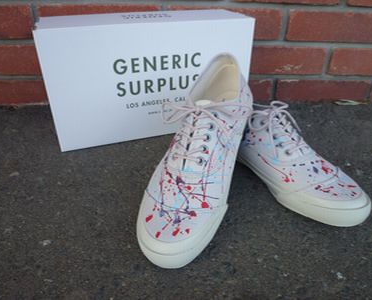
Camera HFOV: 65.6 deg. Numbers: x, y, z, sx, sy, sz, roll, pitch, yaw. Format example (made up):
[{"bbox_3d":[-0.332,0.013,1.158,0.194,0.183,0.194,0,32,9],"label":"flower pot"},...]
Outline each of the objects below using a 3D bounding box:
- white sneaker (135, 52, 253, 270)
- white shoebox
[{"bbox_3d":[0.019,-0.014,0.336,0.100,0.098,0.281,10,53,18],"label":"white sneaker"},{"bbox_3d":[-0.064,-0.135,0.519,0.335,0.189,0.114,-10,34,-17],"label":"white shoebox"}]

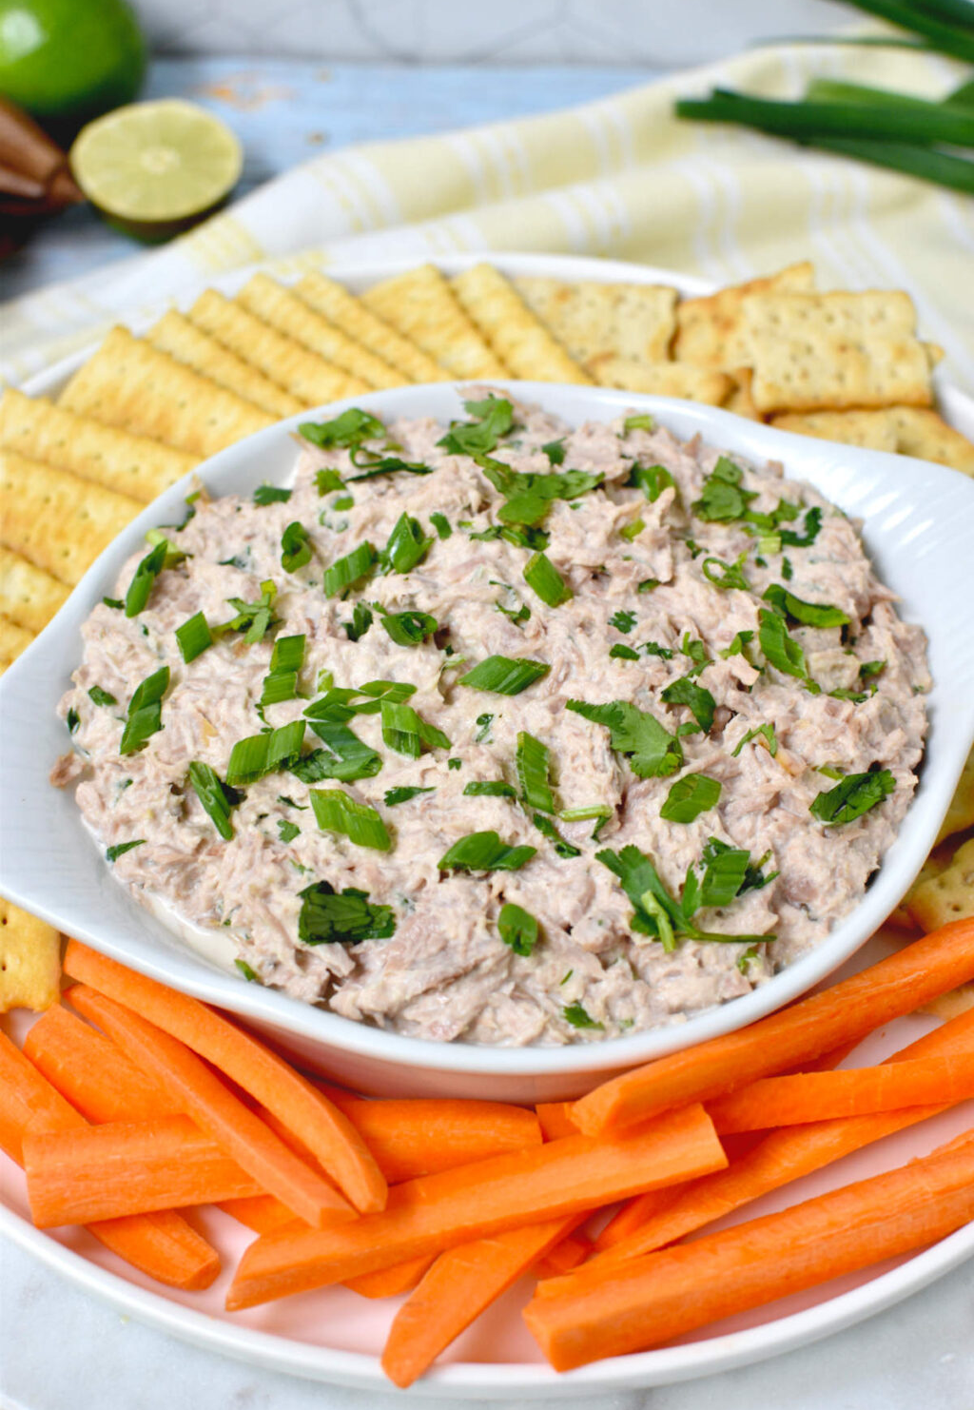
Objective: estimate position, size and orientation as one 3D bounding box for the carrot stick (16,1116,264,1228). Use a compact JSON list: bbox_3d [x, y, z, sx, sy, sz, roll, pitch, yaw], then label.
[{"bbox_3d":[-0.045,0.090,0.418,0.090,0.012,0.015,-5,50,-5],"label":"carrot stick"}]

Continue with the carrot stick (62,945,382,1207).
[{"bbox_3d":[-0.053,0.073,0.418,0.083,0.009,0.013,33,57,24],"label":"carrot stick"}]

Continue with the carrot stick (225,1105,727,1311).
[{"bbox_3d":[-0.001,0.097,0.411,0.096,0.011,0.013,-14,51,-8],"label":"carrot stick"}]

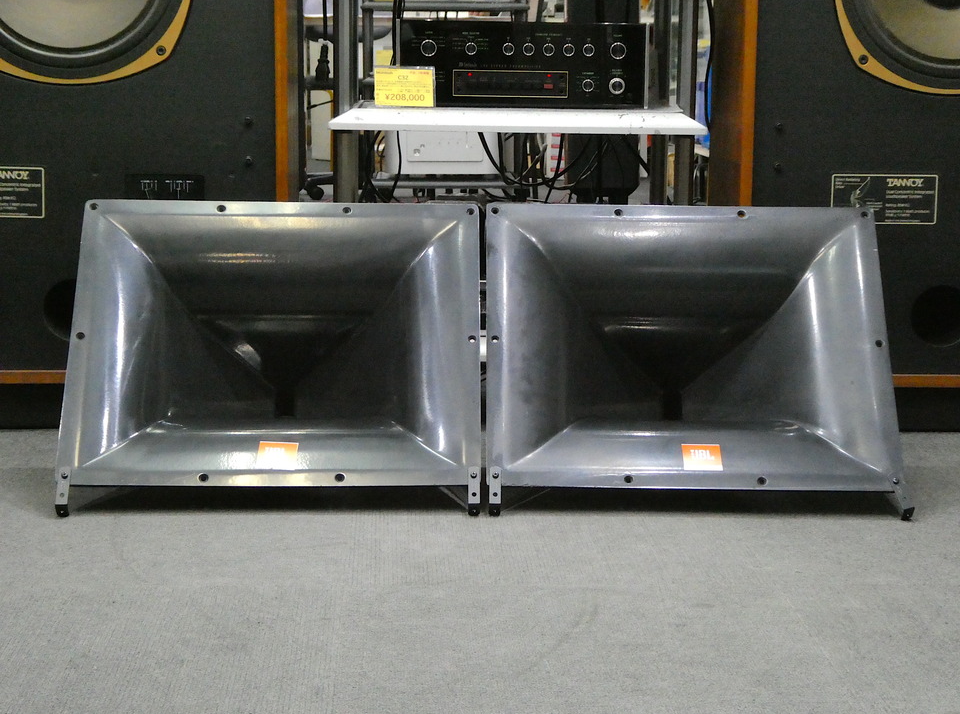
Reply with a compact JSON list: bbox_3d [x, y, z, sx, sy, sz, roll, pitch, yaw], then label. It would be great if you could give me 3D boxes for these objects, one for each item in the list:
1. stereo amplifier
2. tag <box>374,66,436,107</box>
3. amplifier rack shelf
[{"bbox_3d":[0.070,-0.507,3.320,0.411,0.142,0.360,1,11,0],"label":"stereo amplifier"},{"bbox_3d":[-0.121,-0.438,3.143,0.100,0.068,0.012,1,11,0],"label":"tag"},{"bbox_3d":[0.057,-0.384,3.115,0.556,0.011,0.500,1,11,0],"label":"amplifier rack shelf"}]

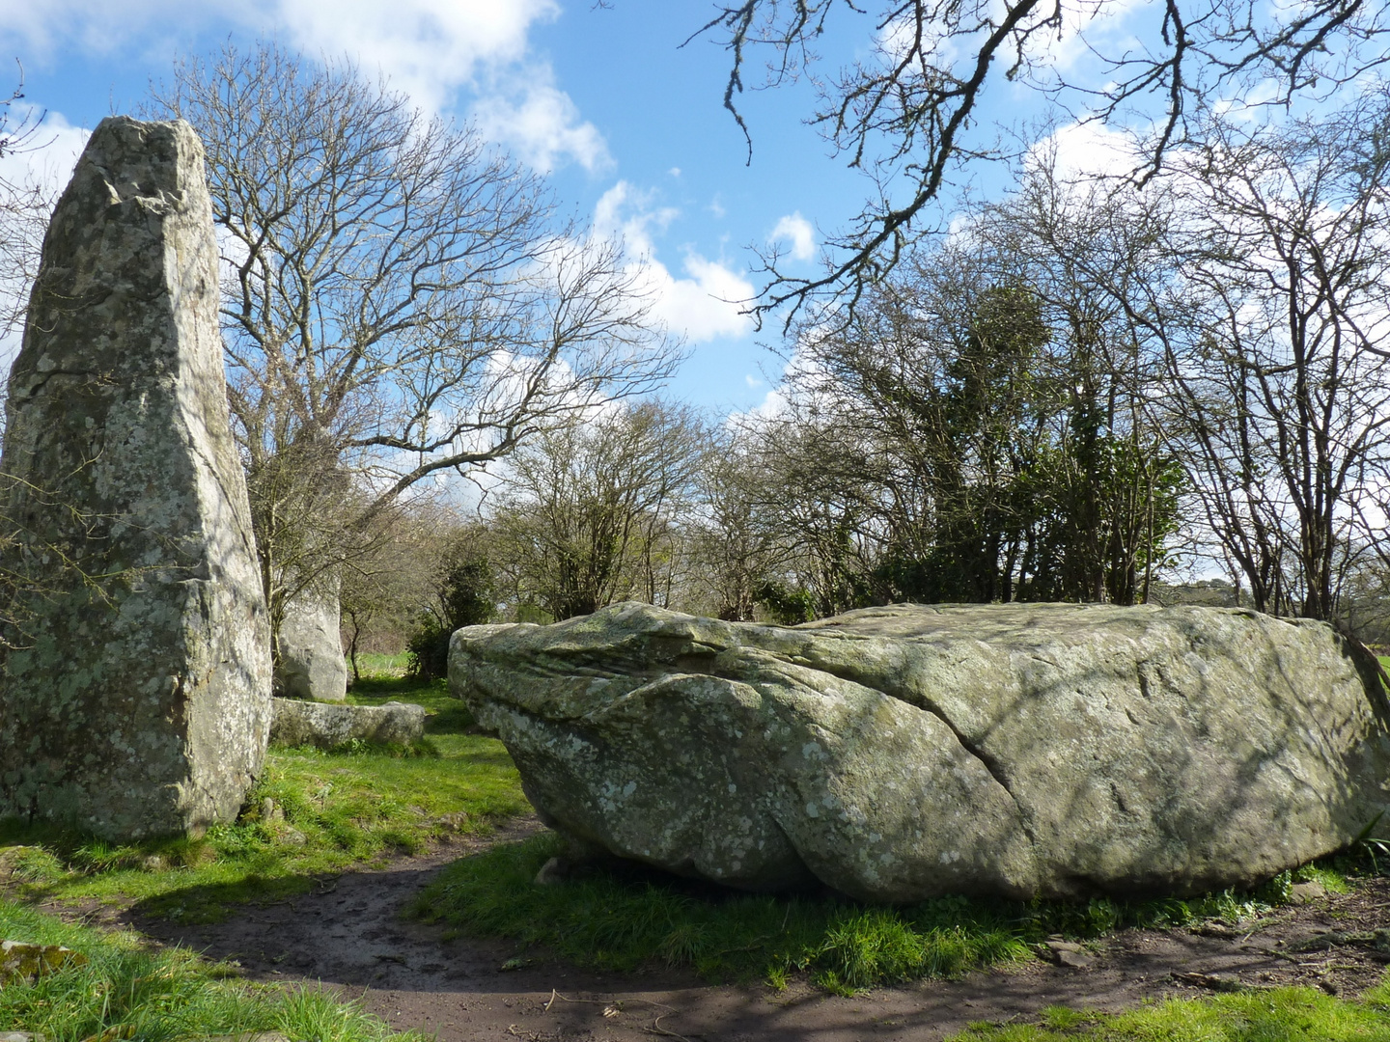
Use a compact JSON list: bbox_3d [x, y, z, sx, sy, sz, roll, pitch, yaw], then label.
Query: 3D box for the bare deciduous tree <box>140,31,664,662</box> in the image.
[{"bbox_3d":[-7.700,-4.300,29.000,14.600,17.400,13.000,0,-6,0],"label":"bare deciduous tree"}]

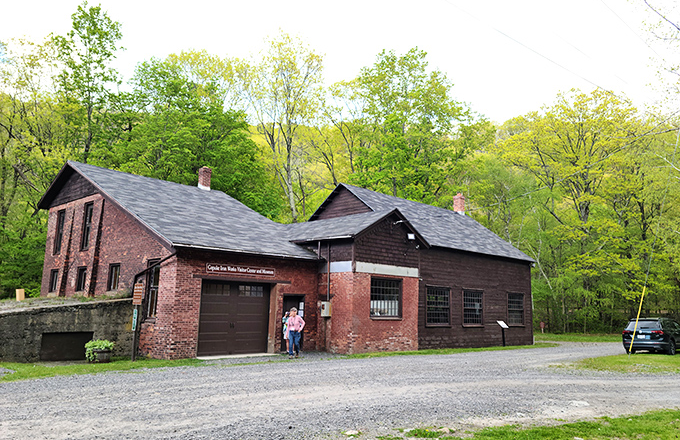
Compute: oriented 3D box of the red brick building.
[{"bbox_3d":[-1.899,1.819,28.021,20.460,8.440,15.530,10,-12,-44],"label":"red brick building"}]

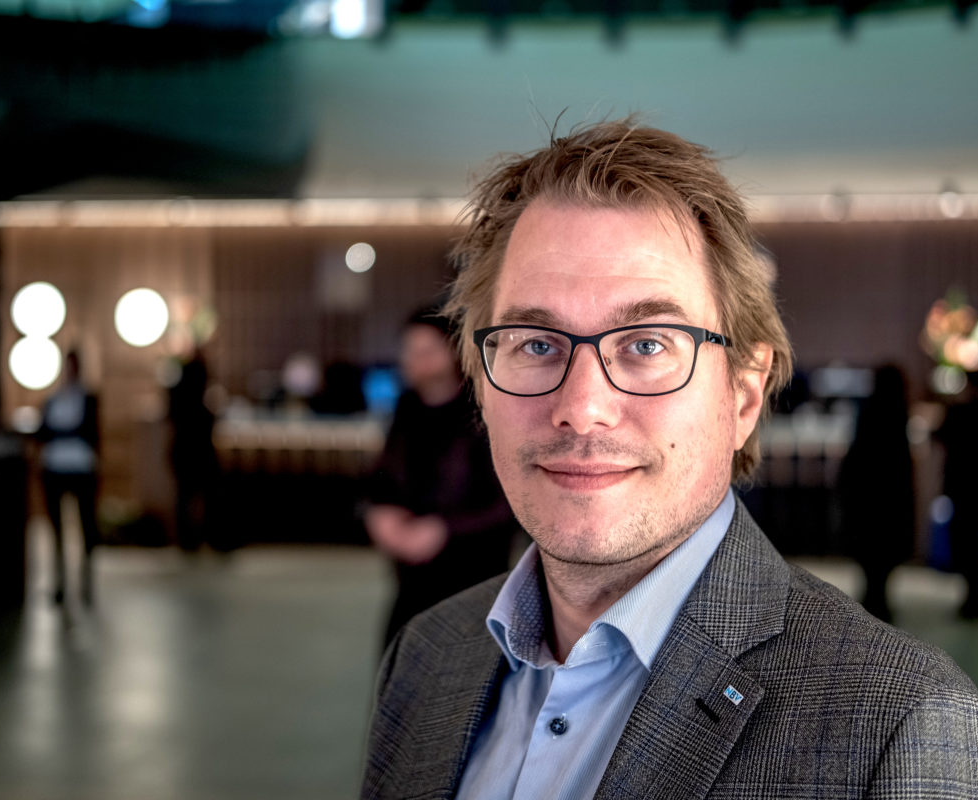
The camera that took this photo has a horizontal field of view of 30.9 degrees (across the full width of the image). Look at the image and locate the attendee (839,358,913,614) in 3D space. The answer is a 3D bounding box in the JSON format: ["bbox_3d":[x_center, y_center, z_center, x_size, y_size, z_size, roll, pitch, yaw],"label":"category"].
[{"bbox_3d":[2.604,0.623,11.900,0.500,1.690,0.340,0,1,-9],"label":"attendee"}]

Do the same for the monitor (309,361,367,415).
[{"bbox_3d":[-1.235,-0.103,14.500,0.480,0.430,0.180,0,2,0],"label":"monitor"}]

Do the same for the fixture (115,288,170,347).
[{"bbox_3d":[-3.040,-0.724,15.500,0.420,0.420,0.420,0,1,0],"label":"fixture"}]

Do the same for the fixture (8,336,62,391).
[{"bbox_3d":[-3.990,-0.320,15.500,0.420,0.420,0.420,0,1,0],"label":"fixture"}]

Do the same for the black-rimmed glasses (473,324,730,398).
[{"bbox_3d":[0.071,-0.021,1.055,0.140,0.045,0.140,0,1,13],"label":"black-rimmed glasses"}]

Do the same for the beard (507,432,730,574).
[{"bbox_3d":[0.064,0.059,1.022,0.132,0.085,0.100,0,1,13],"label":"beard"}]

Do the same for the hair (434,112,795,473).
[{"bbox_3d":[0.084,-0.060,1.110,0.205,0.225,0.215,0,1,13],"label":"hair"}]

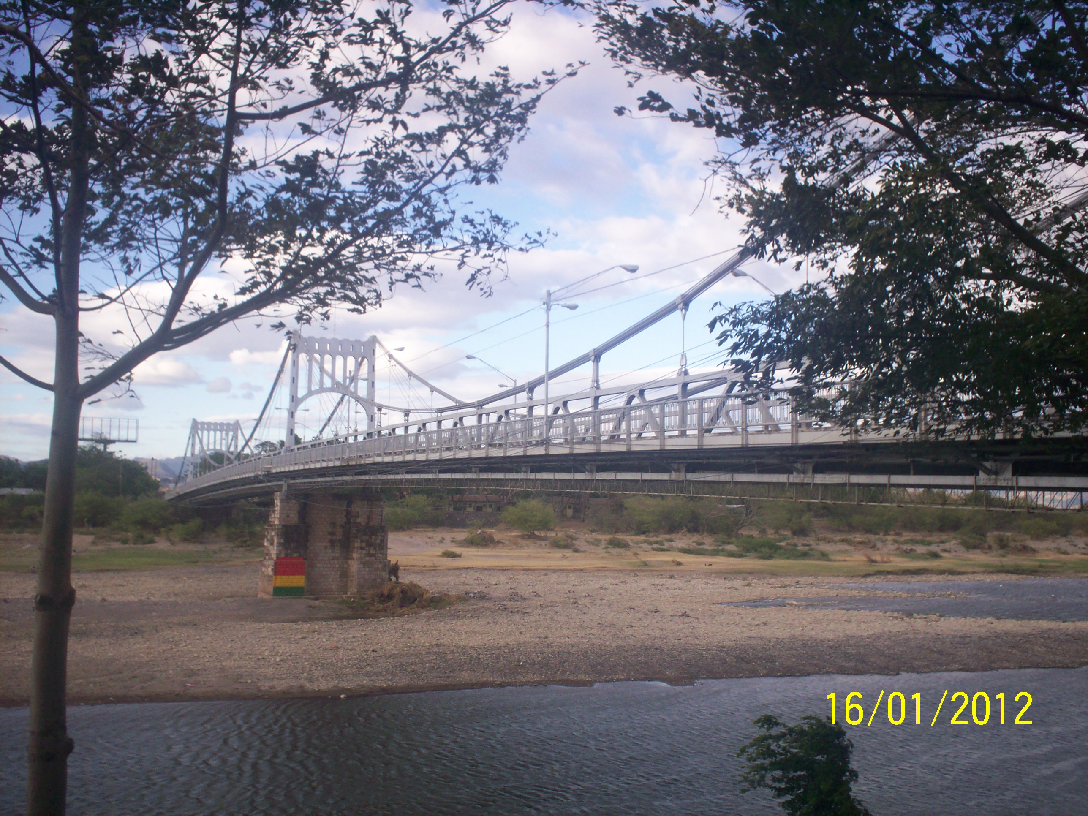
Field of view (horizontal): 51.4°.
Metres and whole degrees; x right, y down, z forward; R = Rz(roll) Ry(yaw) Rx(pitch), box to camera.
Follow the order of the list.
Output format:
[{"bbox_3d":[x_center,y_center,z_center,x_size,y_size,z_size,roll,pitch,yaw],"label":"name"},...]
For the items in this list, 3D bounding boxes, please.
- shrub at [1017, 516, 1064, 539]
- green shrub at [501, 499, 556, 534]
[{"bbox_3d":[96.597,23.220,220.000,8.924,4.627,8.032,-2,-6,24],"label":"shrub"},{"bbox_3d":[-2.907,20.673,215.000,10.498,6.622,9.448,1,-5,-1],"label":"green shrub"}]

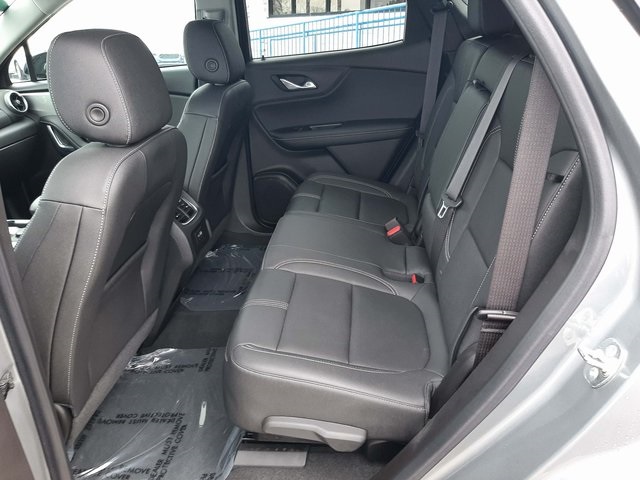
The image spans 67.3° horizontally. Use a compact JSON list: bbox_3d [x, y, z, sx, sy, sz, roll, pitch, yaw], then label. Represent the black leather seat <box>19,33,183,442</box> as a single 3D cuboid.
[{"bbox_3d":[-0.705,0.007,1.202,0.790,0.970,0.530,0,27,6],"label":"black leather seat"}]

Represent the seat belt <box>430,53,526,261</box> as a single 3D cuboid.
[{"bbox_3d":[0.408,-0.236,1.273,0.070,0.530,0.110,13,39,-4],"label":"seat belt"}]

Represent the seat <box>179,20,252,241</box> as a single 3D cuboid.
[{"bbox_3d":[-0.632,-0.315,1.842,0.790,0.970,0.530,0,27,6],"label":"seat"}]

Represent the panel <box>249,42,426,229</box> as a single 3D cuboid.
[{"bbox_3d":[0.079,-0.411,2.079,0.760,0.800,0.130,0,27,6],"label":"panel"}]

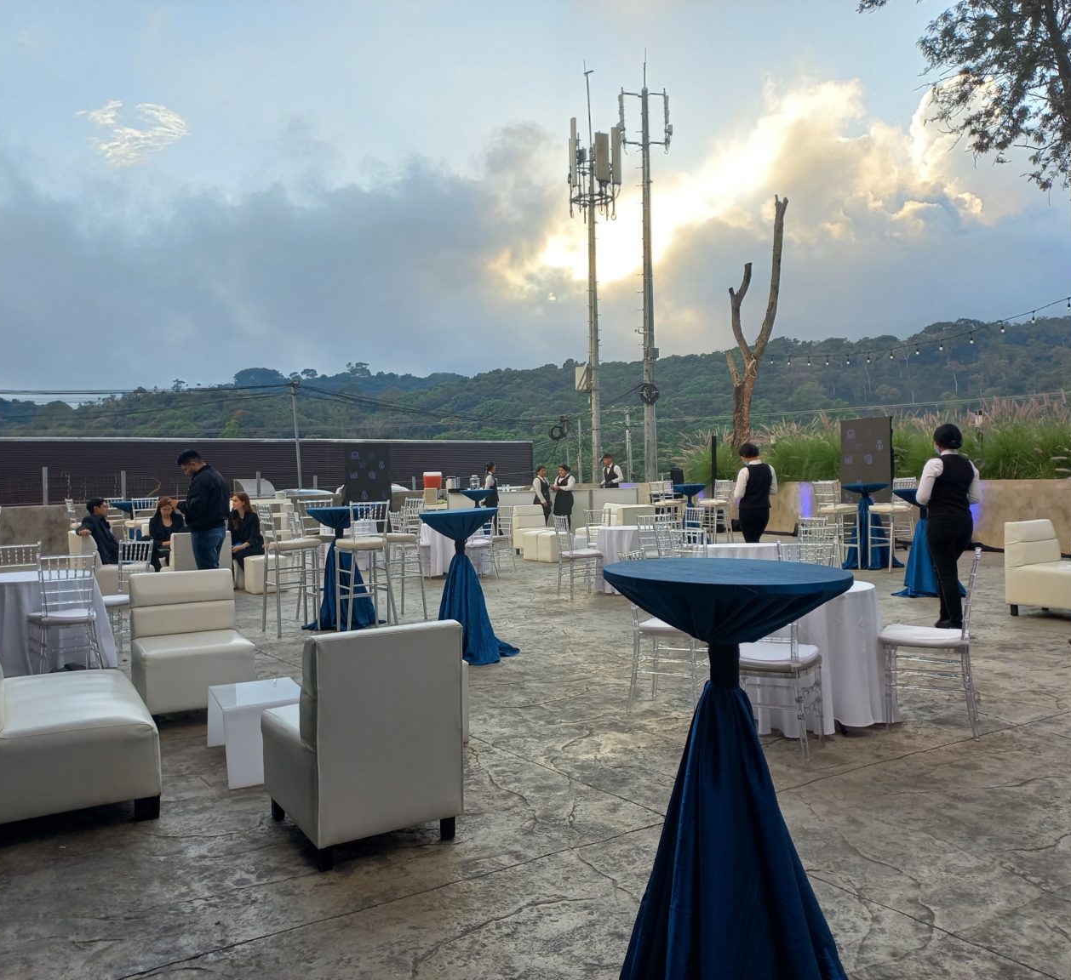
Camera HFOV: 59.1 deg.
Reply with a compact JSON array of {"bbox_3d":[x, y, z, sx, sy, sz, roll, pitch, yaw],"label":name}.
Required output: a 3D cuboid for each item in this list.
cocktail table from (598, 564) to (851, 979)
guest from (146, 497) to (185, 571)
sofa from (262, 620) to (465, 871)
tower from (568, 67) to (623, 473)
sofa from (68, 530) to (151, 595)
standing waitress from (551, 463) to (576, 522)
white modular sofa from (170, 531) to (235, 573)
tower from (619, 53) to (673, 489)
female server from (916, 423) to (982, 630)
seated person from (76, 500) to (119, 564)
[{"bbox_3d":[0.528,0.747,2.528,0.680,1.069,0.680,-1,1,12],"label":"cocktail table"},{"bbox_3d":[-4.589,0.691,11.800,0.500,1.170,0.750,-2,1,-27],"label":"guest"},{"bbox_3d":[-0.690,0.904,3.690,0.575,0.810,0.690,-2,1,-31],"label":"sofa"},{"bbox_3d":[2.116,-6.705,33.000,1.950,16.200,1.900,-1,1,0],"label":"tower"},{"bbox_3d":[-4.969,0.886,11.113,0.790,0.790,0.750,-2,1,-36],"label":"sofa"},{"bbox_3d":[0.615,0.210,20.306,0.500,1.570,0.420,-1,1,40],"label":"standing waitress"},{"bbox_3d":[-3.835,0.869,10.652,0.620,0.800,0.750,-2,1,-34],"label":"white modular sofa"},{"bbox_3d":[3.697,-6.934,31.500,1.800,14.600,1.200,-1,1,0],"label":"tower"},{"bbox_3d":[3.409,0.294,7.787,0.510,1.670,0.380,-1,1,-1],"label":"female server"},{"bbox_3d":[-5.014,0.691,11.210,0.800,1.180,0.550,-2,1,-29],"label":"seated person"}]

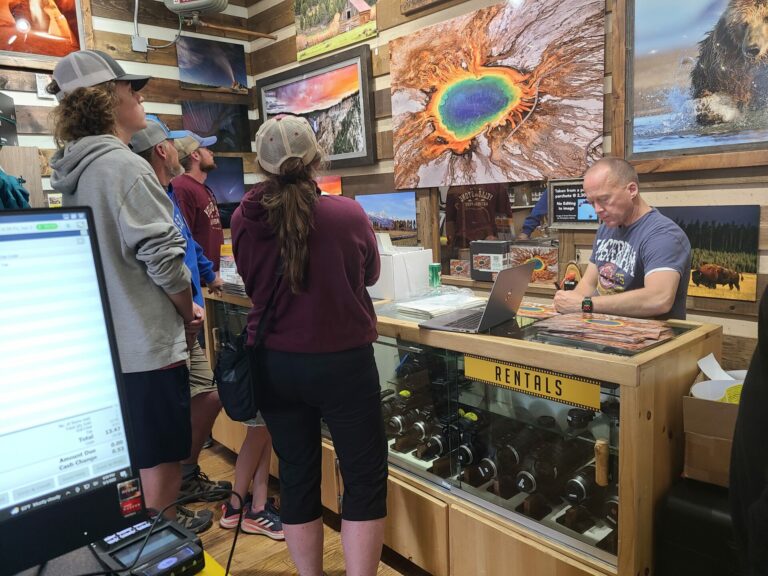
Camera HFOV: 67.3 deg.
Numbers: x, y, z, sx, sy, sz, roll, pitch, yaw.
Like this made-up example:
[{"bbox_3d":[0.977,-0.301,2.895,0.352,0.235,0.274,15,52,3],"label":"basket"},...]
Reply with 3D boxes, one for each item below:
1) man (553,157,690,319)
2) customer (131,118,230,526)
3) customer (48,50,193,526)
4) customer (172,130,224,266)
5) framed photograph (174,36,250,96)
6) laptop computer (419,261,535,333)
[{"bbox_3d":[0.865,0.305,2.105,0.520,1.570,0.530,-5,9,-11],"label":"man"},{"bbox_3d":[-0.932,0.158,2.709,0.460,1.830,0.640,-6,10,-22],"label":"customer"},{"bbox_3d":[-0.759,0.266,1.816,0.430,1.880,0.520,-9,11,-36],"label":"customer"},{"bbox_3d":[-1.091,0.027,3.490,0.400,1.850,0.540,-3,9,0],"label":"customer"},{"bbox_3d":[-1.439,-1.881,4.891,0.610,0.406,0.030,-11,12,-42],"label":"framed photograph"},{"bbox_3d":[0.310,0.023,1.897,0.280,0.200,0.288,4,11,35],"label":"laptop computer"}]

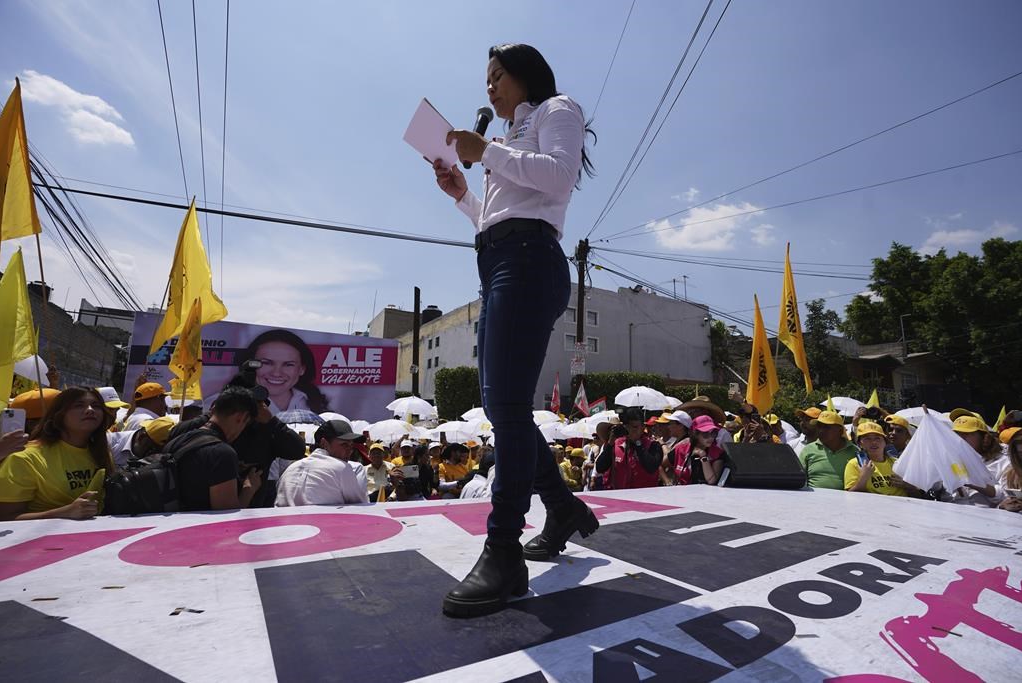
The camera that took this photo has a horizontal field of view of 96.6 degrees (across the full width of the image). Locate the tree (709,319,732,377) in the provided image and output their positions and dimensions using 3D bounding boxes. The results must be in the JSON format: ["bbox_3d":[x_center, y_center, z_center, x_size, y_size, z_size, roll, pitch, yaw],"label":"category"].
[{"bbox_3d":[11.434,1.737,24.485,1.200,5.980,1.300,-3,-11,25],"label":"tree"}]

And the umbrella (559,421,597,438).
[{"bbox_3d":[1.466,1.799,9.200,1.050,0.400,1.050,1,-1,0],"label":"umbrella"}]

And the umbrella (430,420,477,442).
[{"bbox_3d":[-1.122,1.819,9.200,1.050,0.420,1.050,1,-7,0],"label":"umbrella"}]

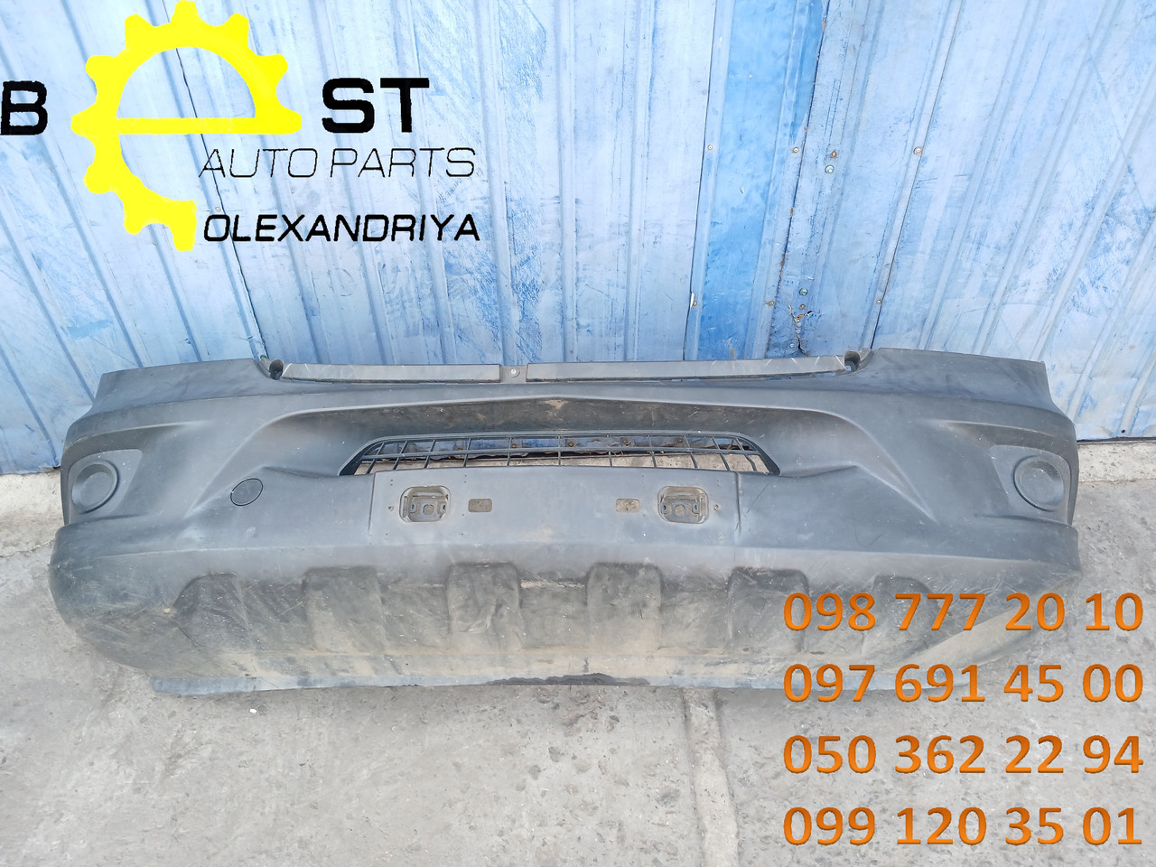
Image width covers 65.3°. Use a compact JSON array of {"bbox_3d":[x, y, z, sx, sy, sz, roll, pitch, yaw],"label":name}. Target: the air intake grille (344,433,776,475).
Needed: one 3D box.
[{"bbox_3d":[-0.031,0.041,1.530,0.740,0.095,0.075,-1,33,0],"label":"air intake grille"}]

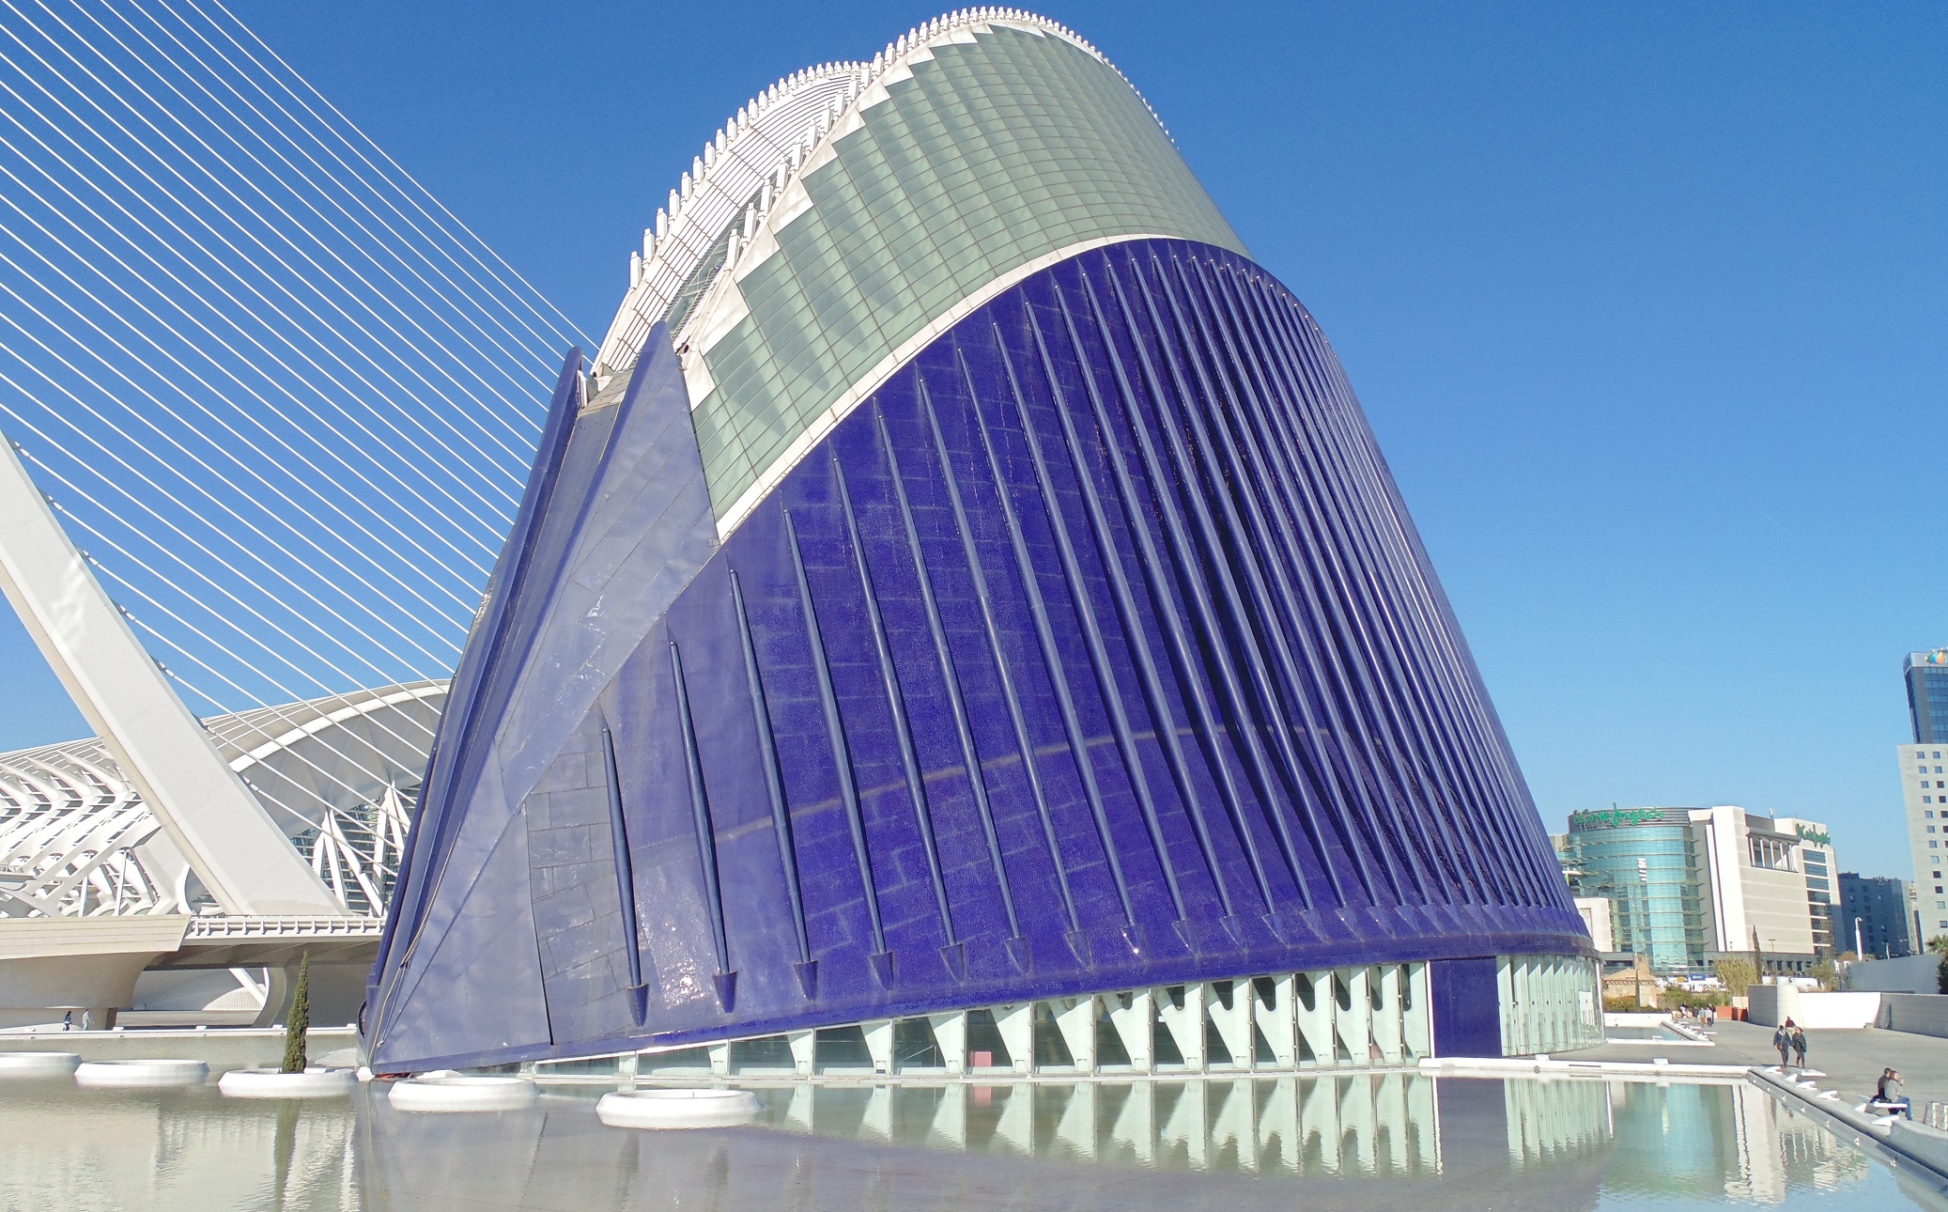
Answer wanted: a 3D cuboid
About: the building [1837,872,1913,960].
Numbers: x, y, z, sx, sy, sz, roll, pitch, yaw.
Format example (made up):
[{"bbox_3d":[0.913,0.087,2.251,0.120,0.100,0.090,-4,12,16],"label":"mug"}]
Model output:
[{"bbox_3d":[283.894,99.279,480.000,21.000,29.000,15.000,-2,-14,10],"label":"building"}]

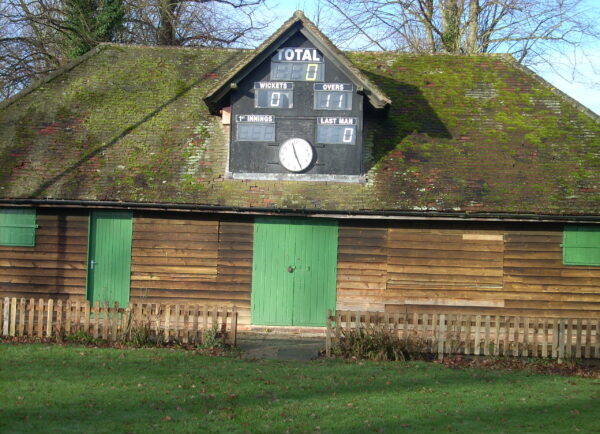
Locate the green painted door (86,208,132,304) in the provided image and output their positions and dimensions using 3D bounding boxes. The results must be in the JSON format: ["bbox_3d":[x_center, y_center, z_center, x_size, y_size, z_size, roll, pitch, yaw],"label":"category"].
[{"bbox_3d":[-3.563,0.907,17.567,0.820,2.033,0.080,2,-2,2],"label":"green painted door"}]

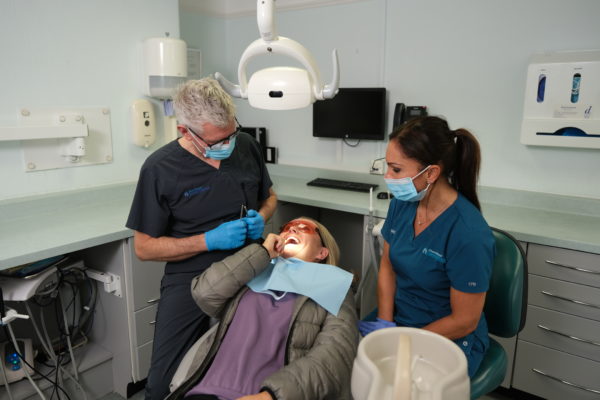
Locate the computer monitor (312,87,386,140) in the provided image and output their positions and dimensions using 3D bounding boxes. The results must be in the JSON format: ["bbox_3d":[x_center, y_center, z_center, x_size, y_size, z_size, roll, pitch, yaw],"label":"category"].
[{"bbox_3d":[0.314,-0.544,2.850,0.510,0.310,0.055,8,14,32],"label":"computer monitor"}]

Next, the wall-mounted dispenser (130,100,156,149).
[{"bbox_3d":[-0.872,-0.432,2.548,0.100,0.267,0.105,9,15,35],"label":"wall-mounted dispenser"}]

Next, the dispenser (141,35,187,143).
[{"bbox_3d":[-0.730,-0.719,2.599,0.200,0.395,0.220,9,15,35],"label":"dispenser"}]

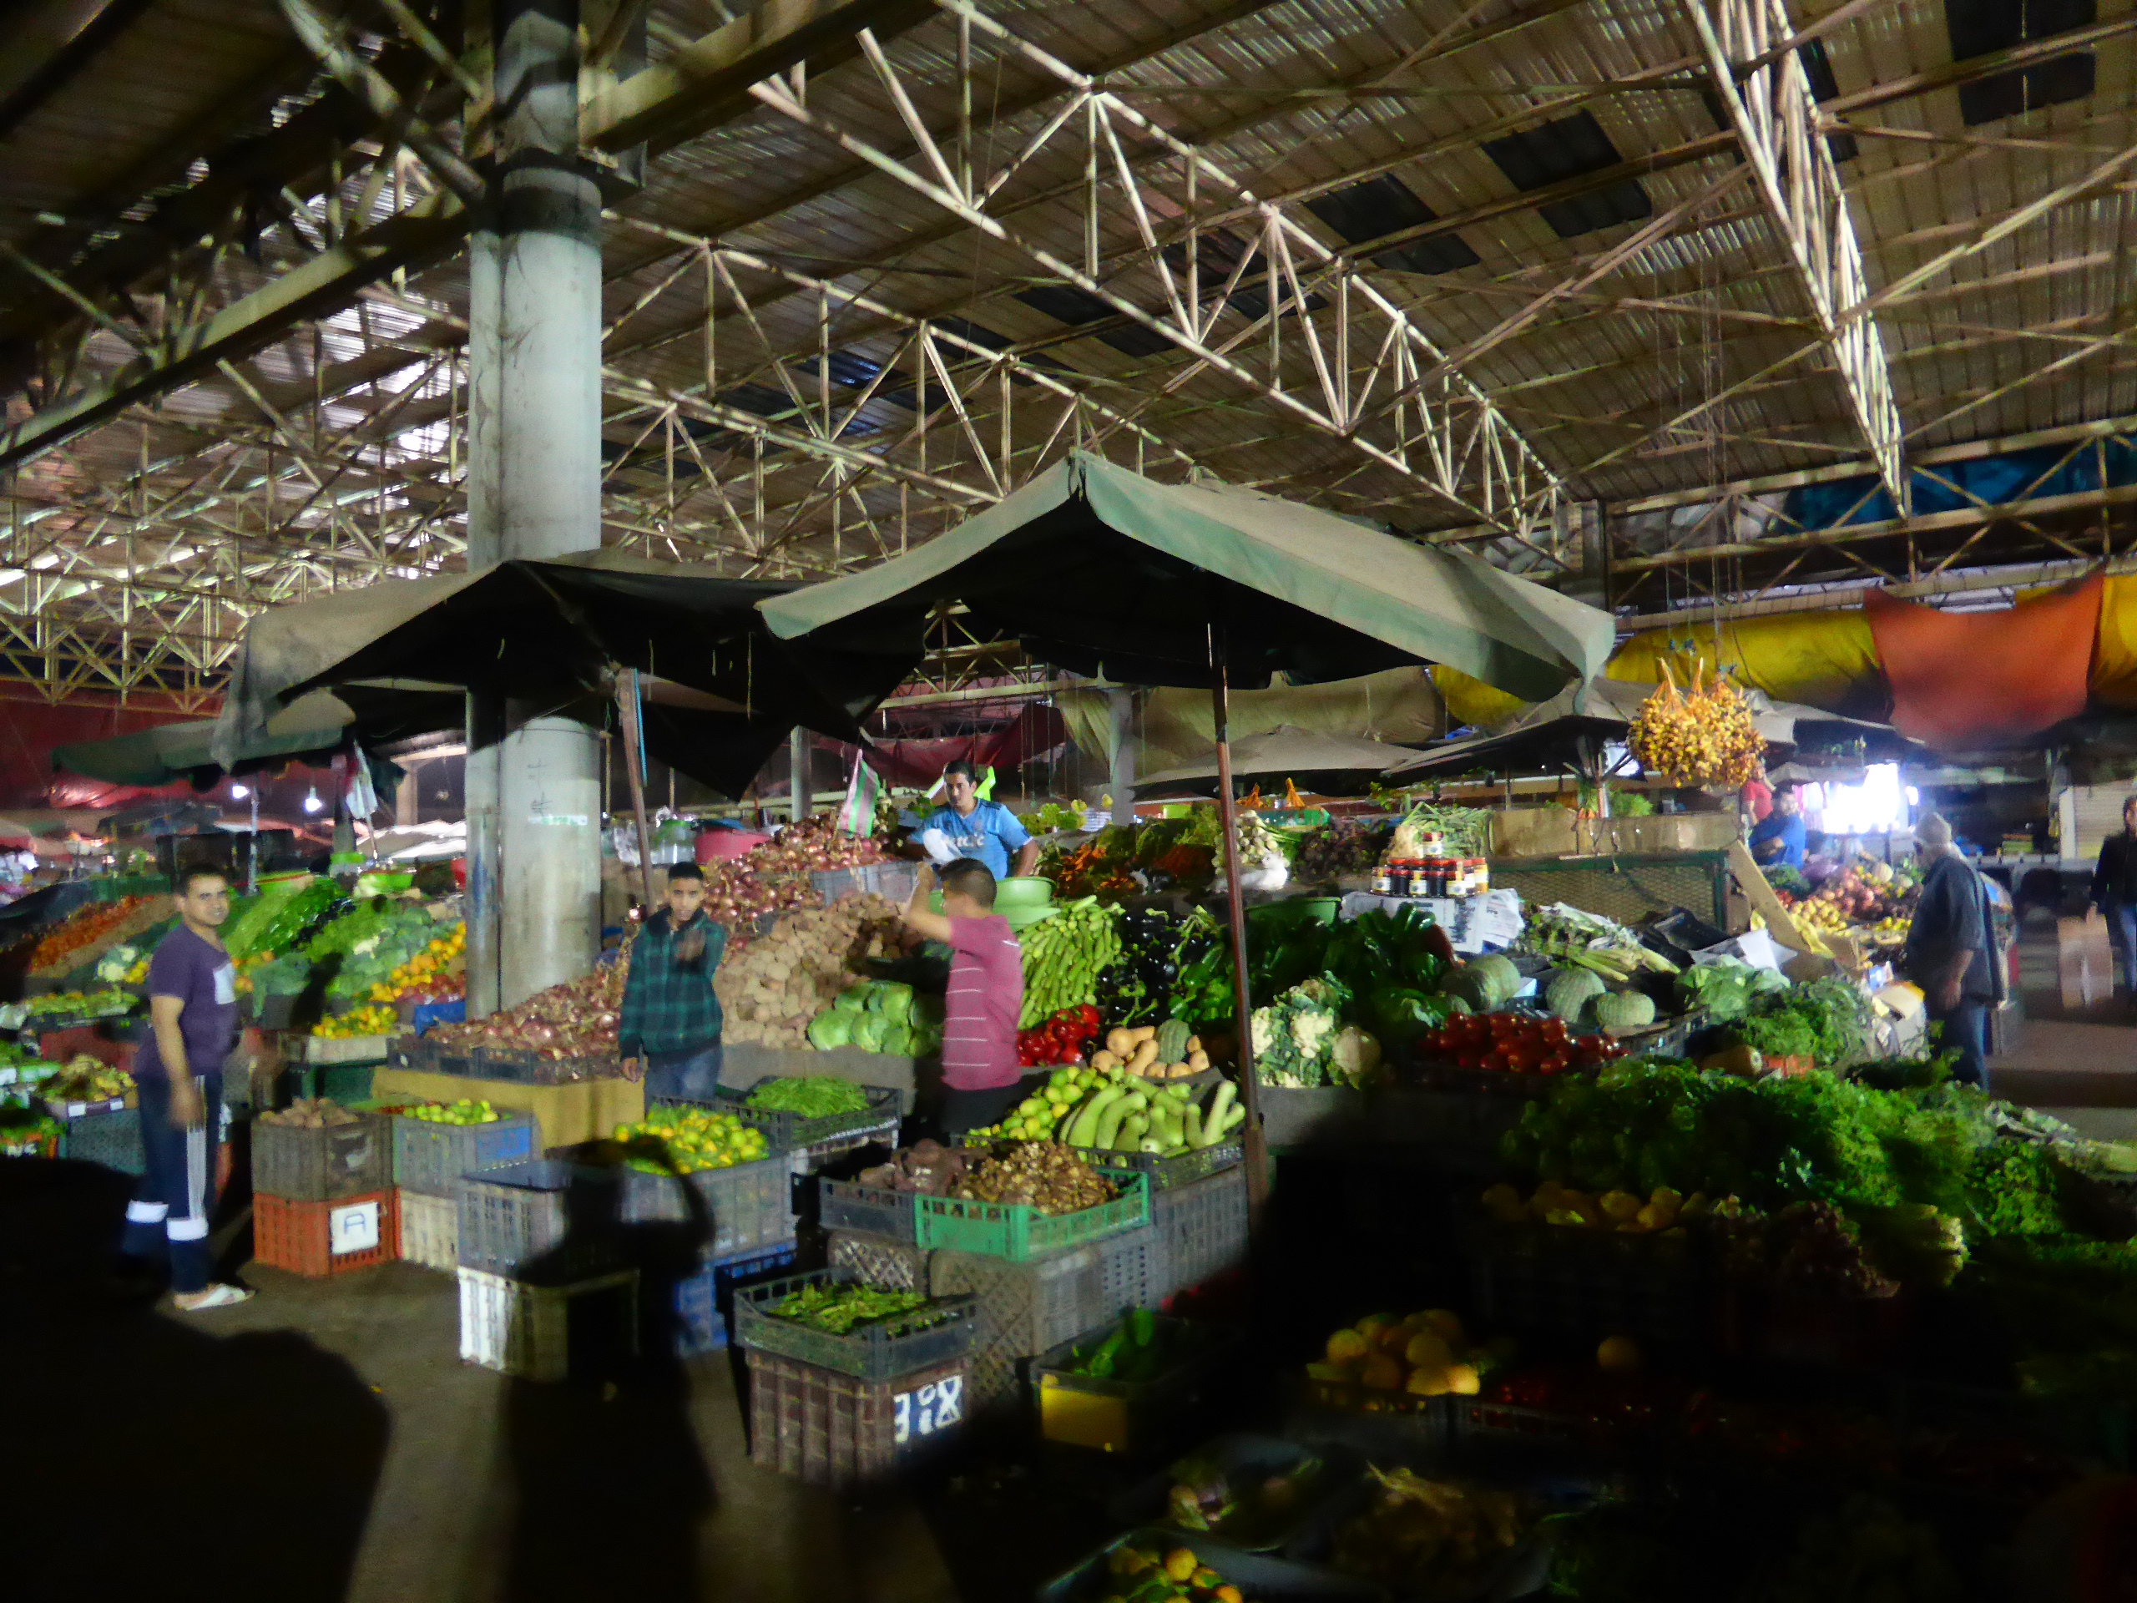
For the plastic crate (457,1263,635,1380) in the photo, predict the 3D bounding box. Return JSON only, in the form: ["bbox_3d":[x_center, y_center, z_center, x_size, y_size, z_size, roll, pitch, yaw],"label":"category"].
[{"bbox_3d":[-1.800,1.769,5.345,0.539,0.311,0.347,-3,-3,37],"label":"plastic crate"}]

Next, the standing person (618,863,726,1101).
[{"bbox_3d":[-1.711,1.123,6.711,0.470,1.710,0.340,-1,-2,-13],"label":"standing person"}]

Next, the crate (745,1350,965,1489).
[{"bbox_3d":[-0.583,1.693,4.301,0.534,0.309,0.320,-3,-3,36],"label":"crate"}]

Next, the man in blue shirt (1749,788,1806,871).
[{"bbox_3d":[4.911,0.671,10.624,0.500,1.600,0.360,0,-3,-27],"label":"man in blue shirt"}]

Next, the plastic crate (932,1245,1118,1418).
[{"bbox_3d":[-0.161,1.592,4.606,0.350,0.525,0.335,-3,-3,32],"label":"plastic crate"}]

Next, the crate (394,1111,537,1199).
[{"bbox_3d":[-2.635,1.534,6.761,0.543,0.313,0.336,-3,-3,33],"label":"crate"}]

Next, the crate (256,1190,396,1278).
[{"bbox_3d":[-3.253,1.859,6.759,0.534,0.308,0.334,-3,-3,31],"label":"crate"}]

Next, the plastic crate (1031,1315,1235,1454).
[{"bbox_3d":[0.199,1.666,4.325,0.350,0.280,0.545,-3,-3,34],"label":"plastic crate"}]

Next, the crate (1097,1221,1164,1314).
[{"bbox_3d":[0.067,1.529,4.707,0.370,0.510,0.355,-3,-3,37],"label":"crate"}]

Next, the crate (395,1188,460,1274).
[{"bbox_3d":[-2.675,1.841,6.743,0.520,0.310,0.335,-3,-3,34],"label":"crate"}]

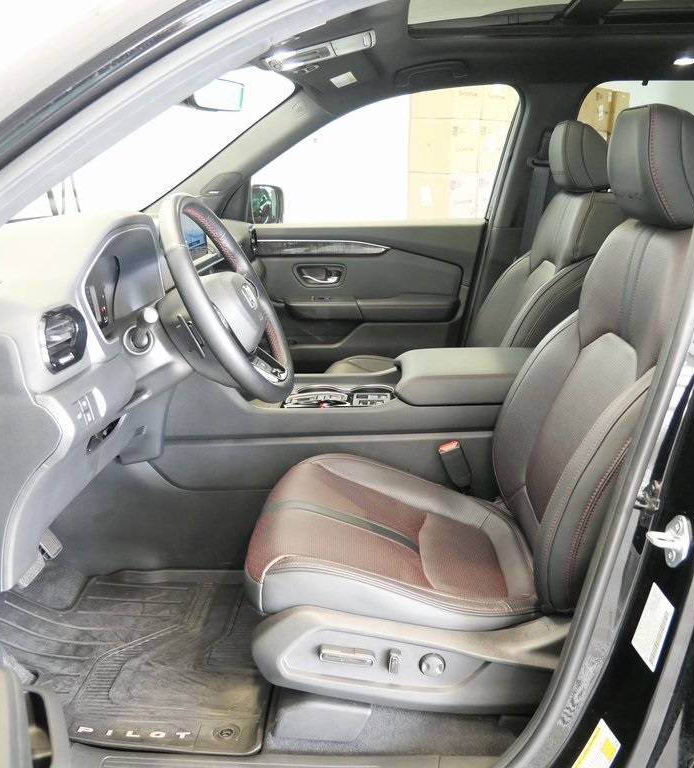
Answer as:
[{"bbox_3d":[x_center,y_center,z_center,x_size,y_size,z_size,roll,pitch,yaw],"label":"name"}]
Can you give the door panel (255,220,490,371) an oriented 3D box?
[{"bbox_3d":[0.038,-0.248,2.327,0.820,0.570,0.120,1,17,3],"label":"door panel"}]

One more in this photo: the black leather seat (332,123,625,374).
[{"bbox_3d":[0.325,-0.249,1.931,0.785,0.880,0.545,1,17,3],"label":"black leather seat"}]

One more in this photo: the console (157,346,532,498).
[{"bbox_3d":[0.066,0.070,1.627,0.900,0.285,0.310,1,17,3],"label":"console"}]

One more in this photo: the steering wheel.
[{"bbox_3d":[-0.208,-0.130,1.174,0.100,0.372,0.372,-25,14,10],"label":"steering wheel"}]

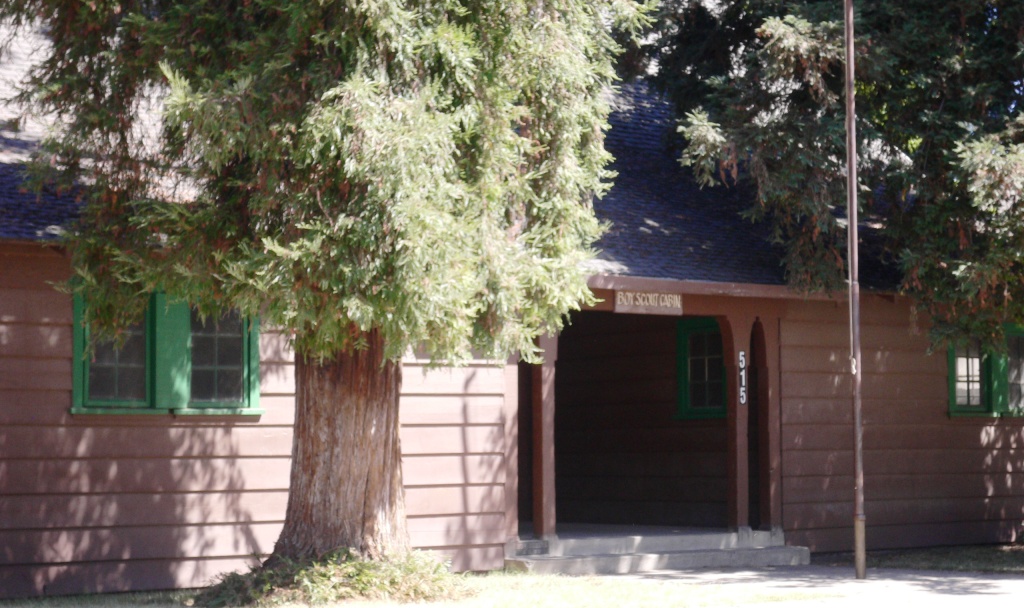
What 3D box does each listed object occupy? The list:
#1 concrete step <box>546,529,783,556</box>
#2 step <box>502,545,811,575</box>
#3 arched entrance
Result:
[{"bbox_3d":[1.399,2.292,20.961,3.048,0.162,0.350,2,-4,-38],"label":"concrete step"},{"bbox_3d":[1.439,2.411,20.518,3.520,0.160,0.380,2,-4,-38],"label":"step"},{"bbox_3d":[2.377,1.194,21.695,0.307,2.107,0.170,2,-4,-38],"label":"arched entrance"}]

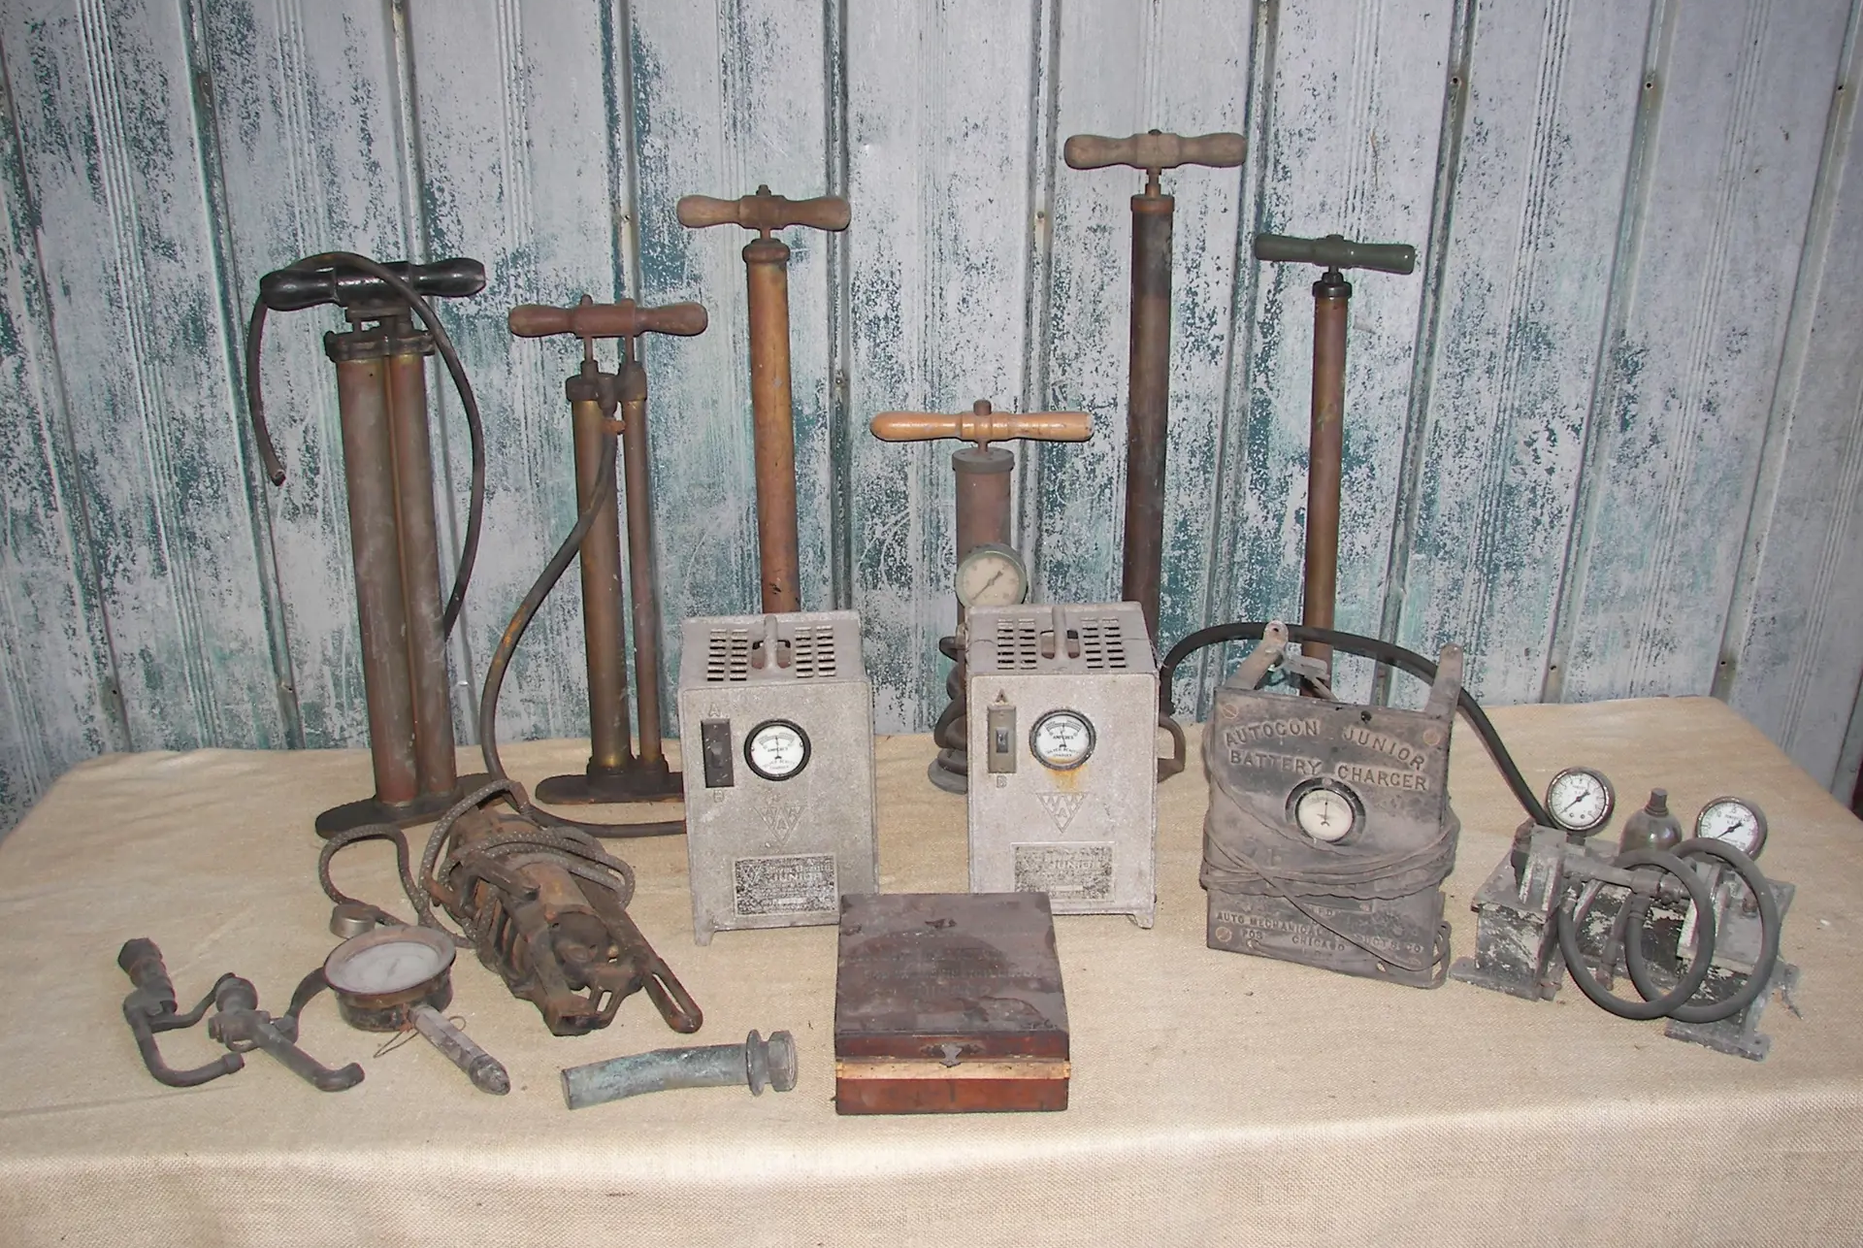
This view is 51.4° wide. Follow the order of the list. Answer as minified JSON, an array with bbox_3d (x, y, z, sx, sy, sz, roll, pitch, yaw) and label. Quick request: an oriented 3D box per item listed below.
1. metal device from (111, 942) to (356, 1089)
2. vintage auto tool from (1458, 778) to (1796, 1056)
[{"bbox_3d":[-0.573,0.313,1.602,0.275,0.047,0.120,15,27,35],"label":"metal device"},{"bbox_3d":[0.615,0.220,1.688,0.266,0.190,0.166,13,26,30],"label":"vintage auto tool"}]

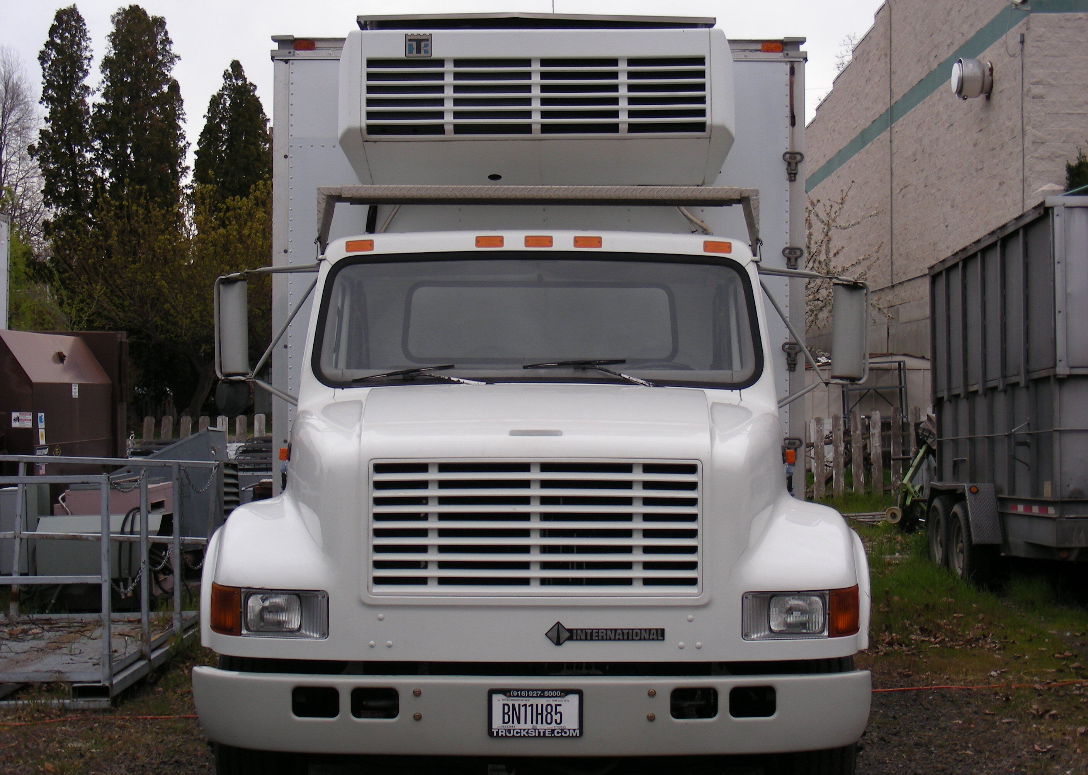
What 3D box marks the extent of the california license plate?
[{"bbox_3d":[-0.027,1.069,5.470,0.312,0.160,0.020,0,0,0],"label":"california license plate"}]

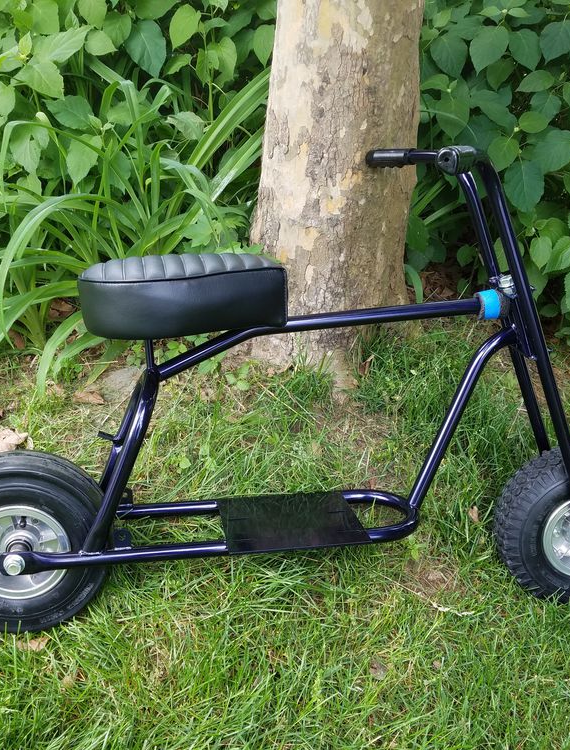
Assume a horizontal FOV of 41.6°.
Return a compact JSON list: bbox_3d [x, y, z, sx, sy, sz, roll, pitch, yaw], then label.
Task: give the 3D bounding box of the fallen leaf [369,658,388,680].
[{"bbox_3d":[0.147,0.459,1.174,0.022,0.015,0.039,-14,35,-30],"label":"fallen leaf"}]

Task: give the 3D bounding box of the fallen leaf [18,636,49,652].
[{"bbox_3d":[-0.384,0.415,1.151,0.047,0.015,0.024,-6,32,-21],"label":"fallen leaf"}]

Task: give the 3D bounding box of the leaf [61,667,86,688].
[{"bbox_3d":[-0.312,0.447,1.108,0.030,0.015,0.035,1,30,-10],"label":"leaf"}]

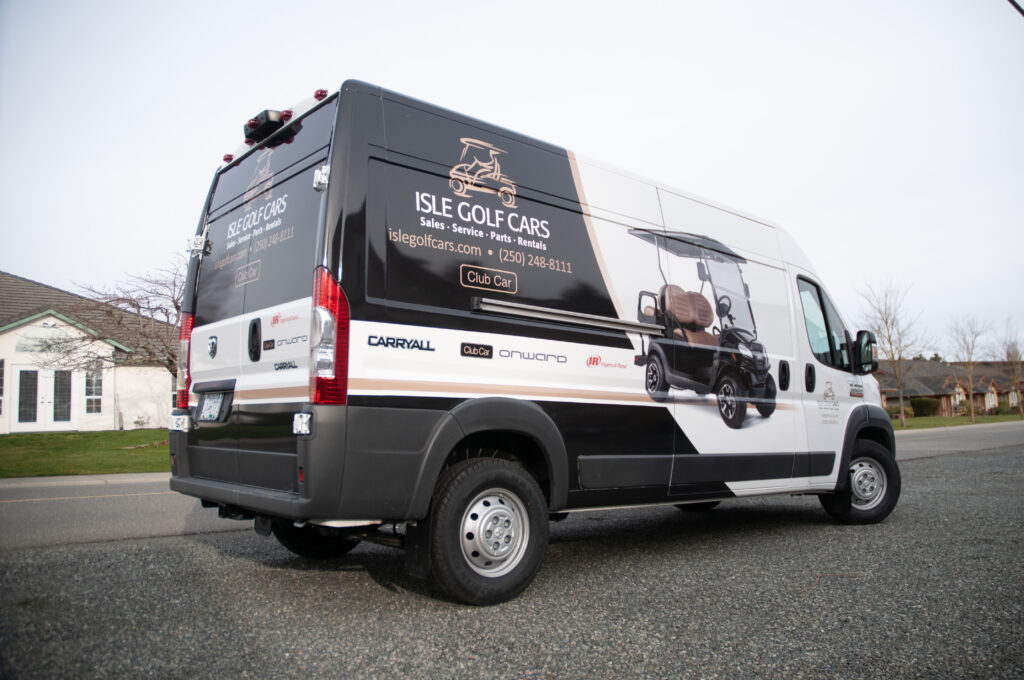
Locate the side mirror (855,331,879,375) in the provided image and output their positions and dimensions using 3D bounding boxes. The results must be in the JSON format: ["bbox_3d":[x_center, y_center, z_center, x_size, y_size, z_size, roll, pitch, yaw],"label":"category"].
[{"bbox_3d":[2.898,0.106,6.267,0.155,0.370,0.220,4,-7,-40],"label":"side mirror"}]

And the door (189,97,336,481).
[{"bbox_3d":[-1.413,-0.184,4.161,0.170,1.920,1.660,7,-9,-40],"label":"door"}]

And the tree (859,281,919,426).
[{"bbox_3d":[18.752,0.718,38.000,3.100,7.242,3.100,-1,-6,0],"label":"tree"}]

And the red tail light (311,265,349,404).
[{"bbox_3d":[-0.823,-0.024,3.413,0.150,0.610,0.180,4,-7,-40],"label":"red tail light"}]

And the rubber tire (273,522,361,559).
[{"bbox_3d":[-1.283,1.127,5.305,0.740,0.735,0.230,4,-7,-40],"label":"rubber tire"}]

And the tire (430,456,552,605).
[{"bbox_3d":[-0.130,0.979,3.943,0.740,0.735,0.230,4,-7,-40],"label":"tire"}]

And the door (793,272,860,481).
[{"bbox_3d":[2.546,0.282,6.220,1.060,1.690,0.220,4,-7,-40],"label":"door"}]

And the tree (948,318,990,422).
[{"bbox_3d":[28.271,1.765,47.500,2.600,6.789,2.600,-1,-6,0],"label":"tree"}]

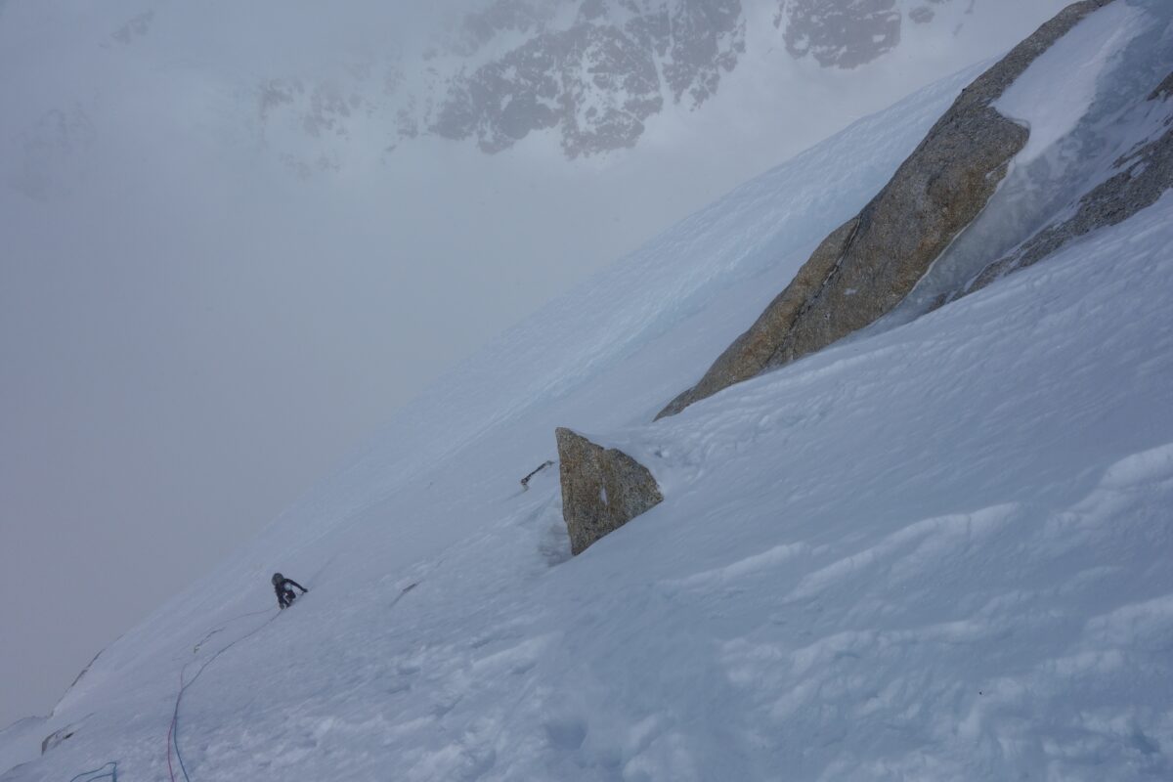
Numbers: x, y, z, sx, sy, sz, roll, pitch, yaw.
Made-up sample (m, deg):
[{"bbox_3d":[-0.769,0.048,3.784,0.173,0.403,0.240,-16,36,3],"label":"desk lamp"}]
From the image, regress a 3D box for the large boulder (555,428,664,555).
[{"bbox_3d":[0.218,0.907,8.247,1.000,1.100,0.800,5,34,7],"label":"large boulder"}]

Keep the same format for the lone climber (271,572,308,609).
[{"bbox_3d":[-7.281,4.869,22.345,0.700,1.150,0.700,28,43,35],"label":"lone climber"}]

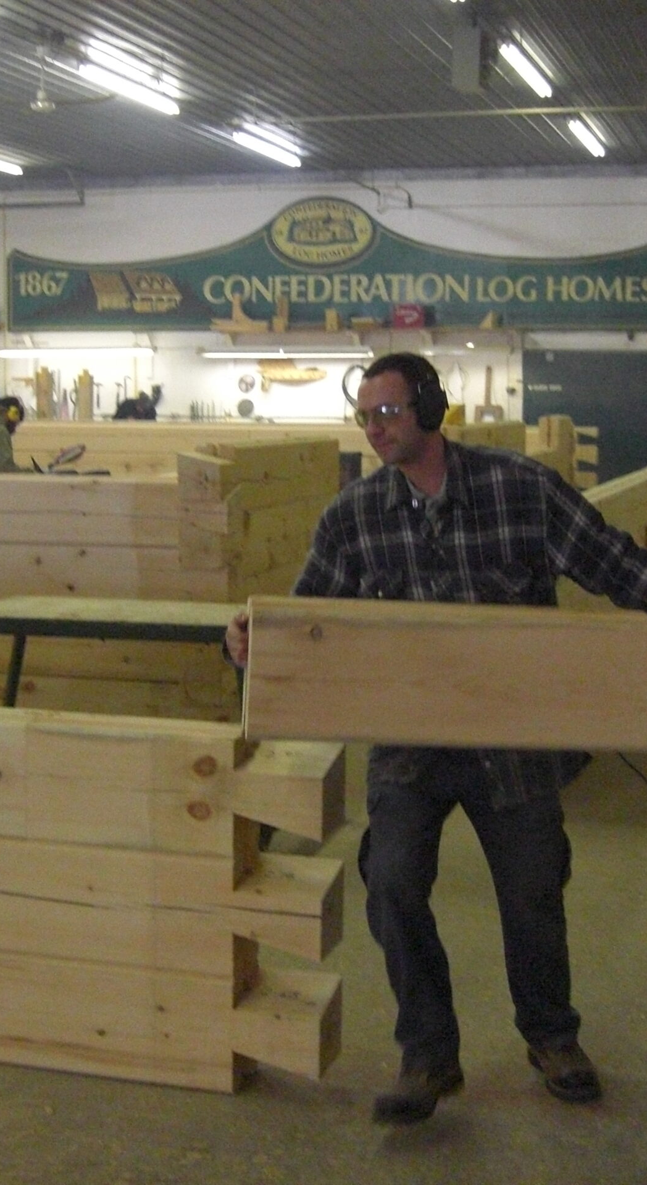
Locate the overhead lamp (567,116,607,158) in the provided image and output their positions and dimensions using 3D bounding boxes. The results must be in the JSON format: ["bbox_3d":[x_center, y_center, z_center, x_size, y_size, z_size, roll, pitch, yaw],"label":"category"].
[{"bbox_3d":[2.703,-4.647,17.757,0.140,0.110,2.440,2,7,16],"label":"overhead lamp"}]

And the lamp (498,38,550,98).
[{"bbox_3d":[1.767,-4.497,15.033,0.130,0.090,2.440,2,7,16],"label":"lamp"}]

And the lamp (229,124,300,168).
[{"bbox_3d":[-0.599,-4.810,18.817,0.140,0.110,2.440,2,7,16],"label":"lamp"}]

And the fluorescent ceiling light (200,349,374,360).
[{"bbox_3d":[-0.478,-3.063,22.385,2.340,0.110,0.180,2,7,16],"label":"fluorescent ceiling light"}]

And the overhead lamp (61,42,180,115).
[{"bbox_3d":[-1.756,-4.623,16.037,0.150,0.100,2.440,2,7,16],"label":"overhead lamp"}]

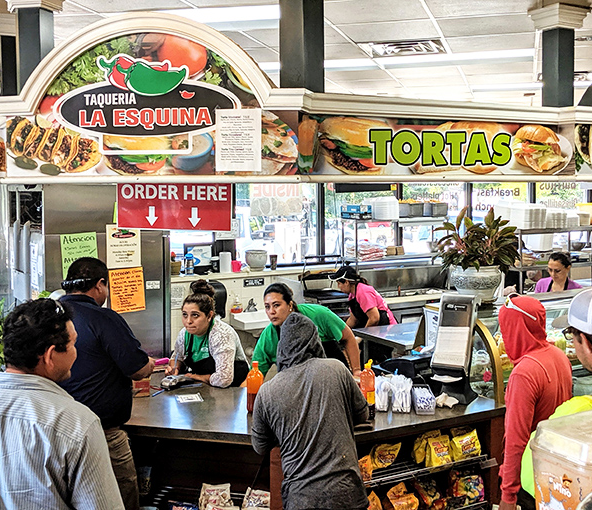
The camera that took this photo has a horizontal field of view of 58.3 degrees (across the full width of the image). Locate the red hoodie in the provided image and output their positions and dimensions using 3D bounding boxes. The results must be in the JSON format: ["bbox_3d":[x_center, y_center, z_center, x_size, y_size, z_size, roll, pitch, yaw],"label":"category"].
[{"bbox_3d":[1.088,0.658,2.400,0.440,0.920,0.340,-4,8,-31],"label":"red hoodie"}]

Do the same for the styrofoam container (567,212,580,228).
[{"bbox_3d":[2.590,-0.327,4.950,0.140,0.150,0.150,-3,7,-21],"label":"styrofoam container"}]

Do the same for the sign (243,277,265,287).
[{"bbox_3d":[-0.435,0.285,5.500,0.225,0.085,0.010,-3,7,-21],"label":"sign"}]

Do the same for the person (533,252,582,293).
[{"bbox_3d":[2.185,0.790,4.519,0.470,1.570,0.380,2,7,17],"label":"person"}]

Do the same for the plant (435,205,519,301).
[{"bbox_3d":[1.174,-0.003,3.450,0.490,0.600,0.490,-3,7,-19],"label":"plant"}]

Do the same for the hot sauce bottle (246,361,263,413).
[{"bbox_3d":[-0.214,0.679,2.740,0.082,0.262,0.082,0,7,6],"label":"hot sauce bottle"}]

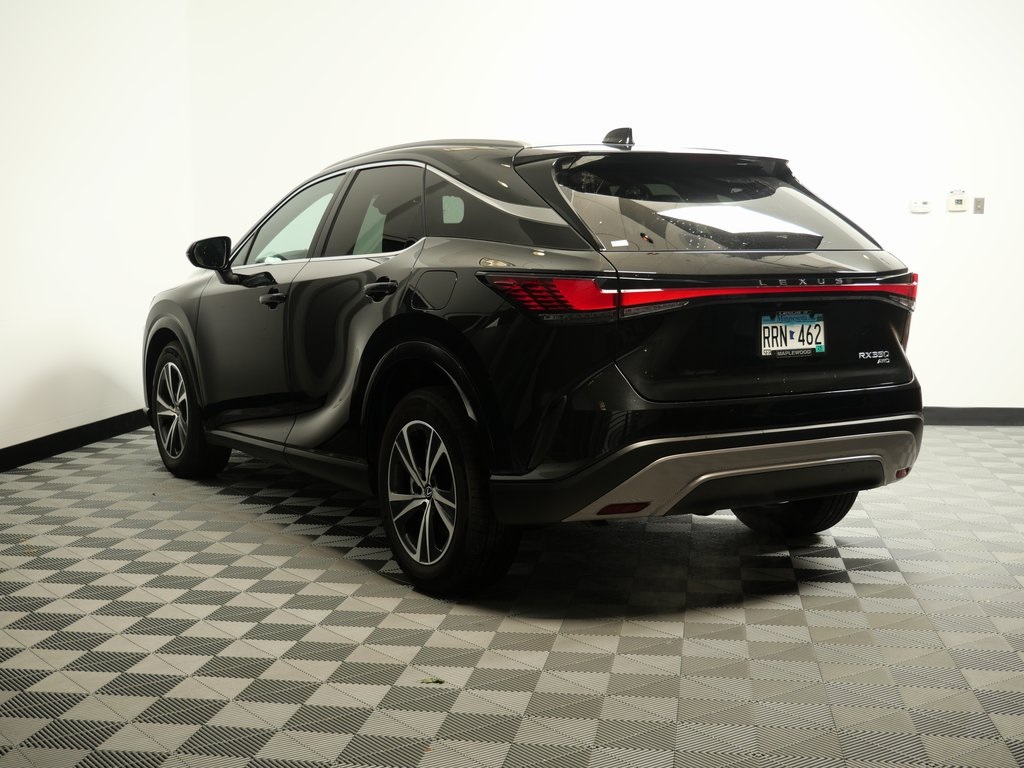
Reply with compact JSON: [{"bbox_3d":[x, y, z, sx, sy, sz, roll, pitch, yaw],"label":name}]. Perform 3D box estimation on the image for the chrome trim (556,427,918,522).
[{"bbox_3d":[0.914,0.307,4.076,1.665,0.233,0.223,-4,7,-33],"label":"chrome trim"}]

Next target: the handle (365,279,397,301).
[{"bbox_3d":[-0.486,-0.352,4.408,0.061,0.081,0.233,3,3,-33],"label":"handle"}]

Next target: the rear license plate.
[{"bbox_3d":[0.946,-0.171,3.981,0.315,0.162,0.020,-4,2,-33],"label":"rear license plate"}]

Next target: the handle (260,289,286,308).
[{"bbox_3d":[-1.064,-0.383,5.297,0.061,0.081,0.233,-4,7,-33],"label":"handle"}]

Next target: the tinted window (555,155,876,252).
[{"bbox_3d":[0.734,-0.644,4.263,1.299,0.102,0.518,-4,47,-33],"label":"tinted window"}]

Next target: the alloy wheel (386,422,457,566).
[{"bbox_3d":[-0.265,0.388,4.269,0.162,0.518,0.518,-4,7,-33],"label":"alloy wheel"}]

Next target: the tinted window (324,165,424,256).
[{"bbox_3d":[-0.517,-0.713,4.861,0.051,0.418,0.855,24,-8,-33],"label":"tinted window"}]

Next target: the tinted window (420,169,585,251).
[{"bbox_3d":[-0.042,-0.623,4.134,0.061,0.355,1.252,24,-8,-33],"label":"tinted window"}]

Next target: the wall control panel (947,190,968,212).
[{"bbox_3d":[3.351,-1.373,8.900,0.155,0.160,0.060,1,6,10],"label":"wall control panel"}]

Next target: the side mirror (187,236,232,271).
[{"bbox_3d":[-1.512,-0.649,5.879,0.223,0.162,0.132,-4,7,-33],"label":"side mirror"}]

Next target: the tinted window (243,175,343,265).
[{"bbox_3d":[-1.034,-0.764,5.633,0.051,0.437,0.836,24,-8,-33],"label":"tinted window"}]

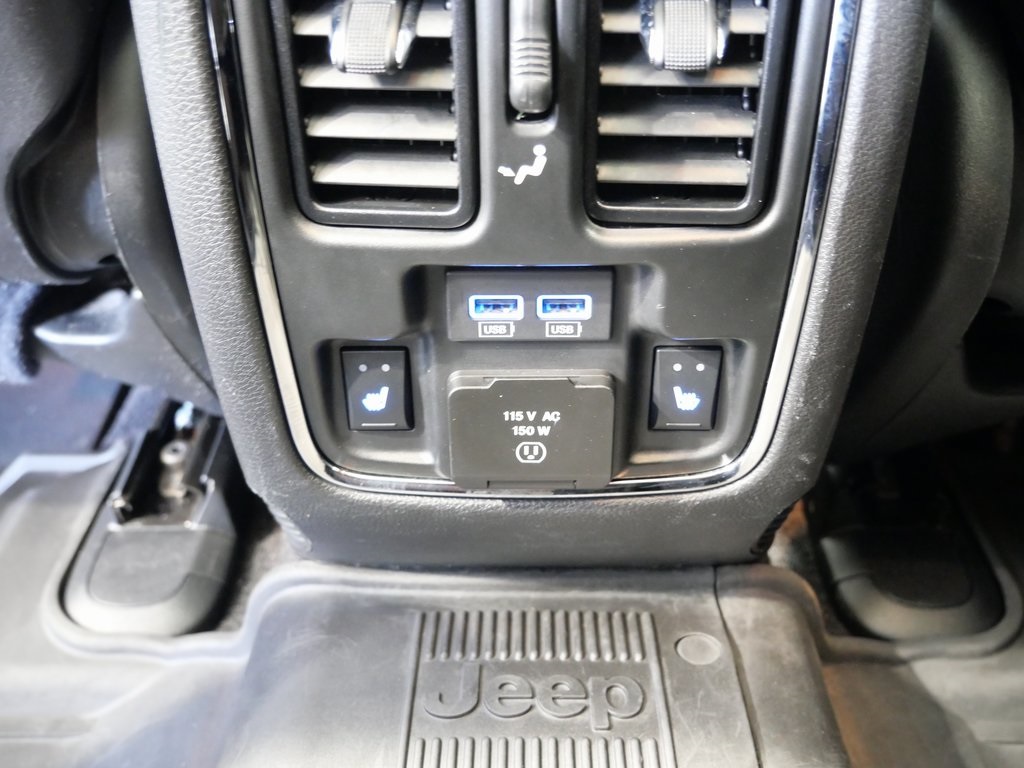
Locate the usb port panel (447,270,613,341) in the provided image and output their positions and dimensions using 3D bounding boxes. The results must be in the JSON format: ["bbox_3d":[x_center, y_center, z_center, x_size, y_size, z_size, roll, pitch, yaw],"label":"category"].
[{"bbox_3d":[0.005,-0.026,0.311,0.050,0.024,0.010,0,29,0],"label":"usb port panel"}]

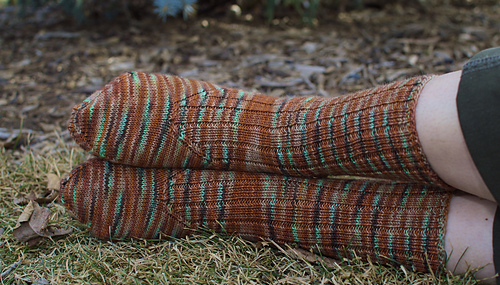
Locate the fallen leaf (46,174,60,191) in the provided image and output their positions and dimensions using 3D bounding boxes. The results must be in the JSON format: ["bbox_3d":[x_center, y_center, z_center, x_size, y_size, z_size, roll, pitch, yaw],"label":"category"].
[{"bbox_3d":[-0.239,0.049,0.880,0.025,0.020,0.020,0,17,0],"label":"fallen leaf"}]

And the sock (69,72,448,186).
[{"bbox_3d":[0.003,-0.018,0.740,0.350,0.100,0.115,3,17,10],"label":"sock"}]

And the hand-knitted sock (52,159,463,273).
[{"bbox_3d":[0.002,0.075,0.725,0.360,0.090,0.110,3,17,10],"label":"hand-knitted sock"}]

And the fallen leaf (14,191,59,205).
[{"bbox_3d":[-0.252,0.065,0.852,0.045,0.016,0.025,0,17,0],"label":"fallen leaf"}]

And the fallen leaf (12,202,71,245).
[{"bbox_3d":[-0.227,0.088,0.788,0.060,0.030,0.050,0,17,0],"label":"fallen leaf"}]

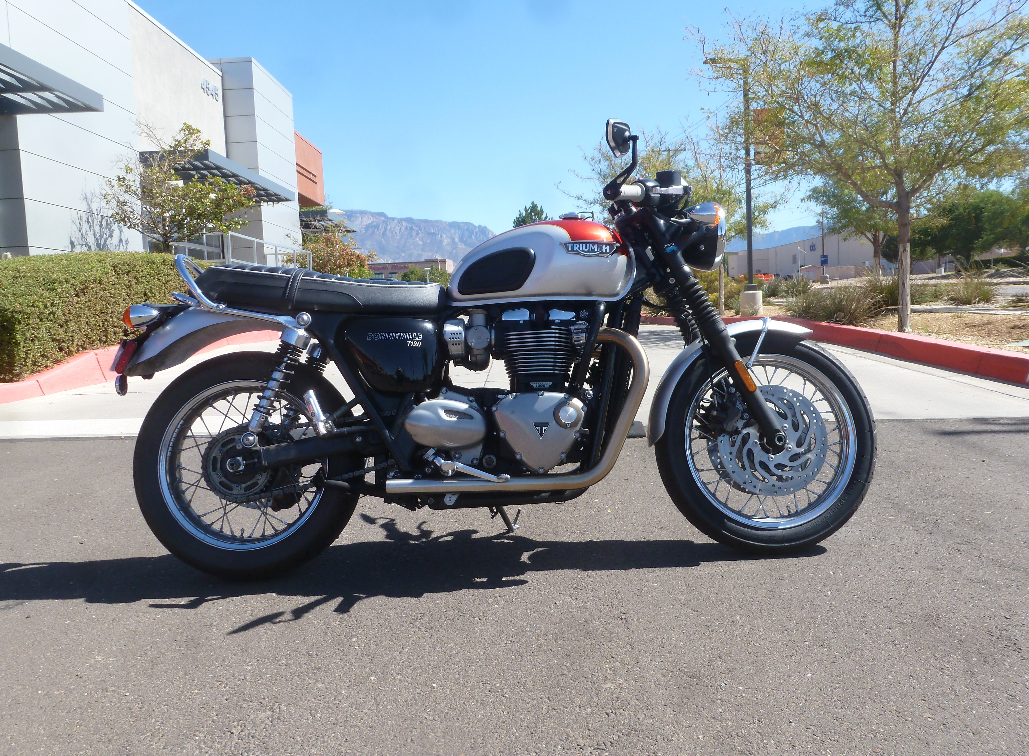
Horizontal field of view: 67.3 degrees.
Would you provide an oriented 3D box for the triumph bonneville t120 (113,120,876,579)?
[{"bbox_3d":[-0.048,-0.023,2.192,2.120,1.105,0.880,-3,-5,-1],"label":"triumph bonneville t120"}]

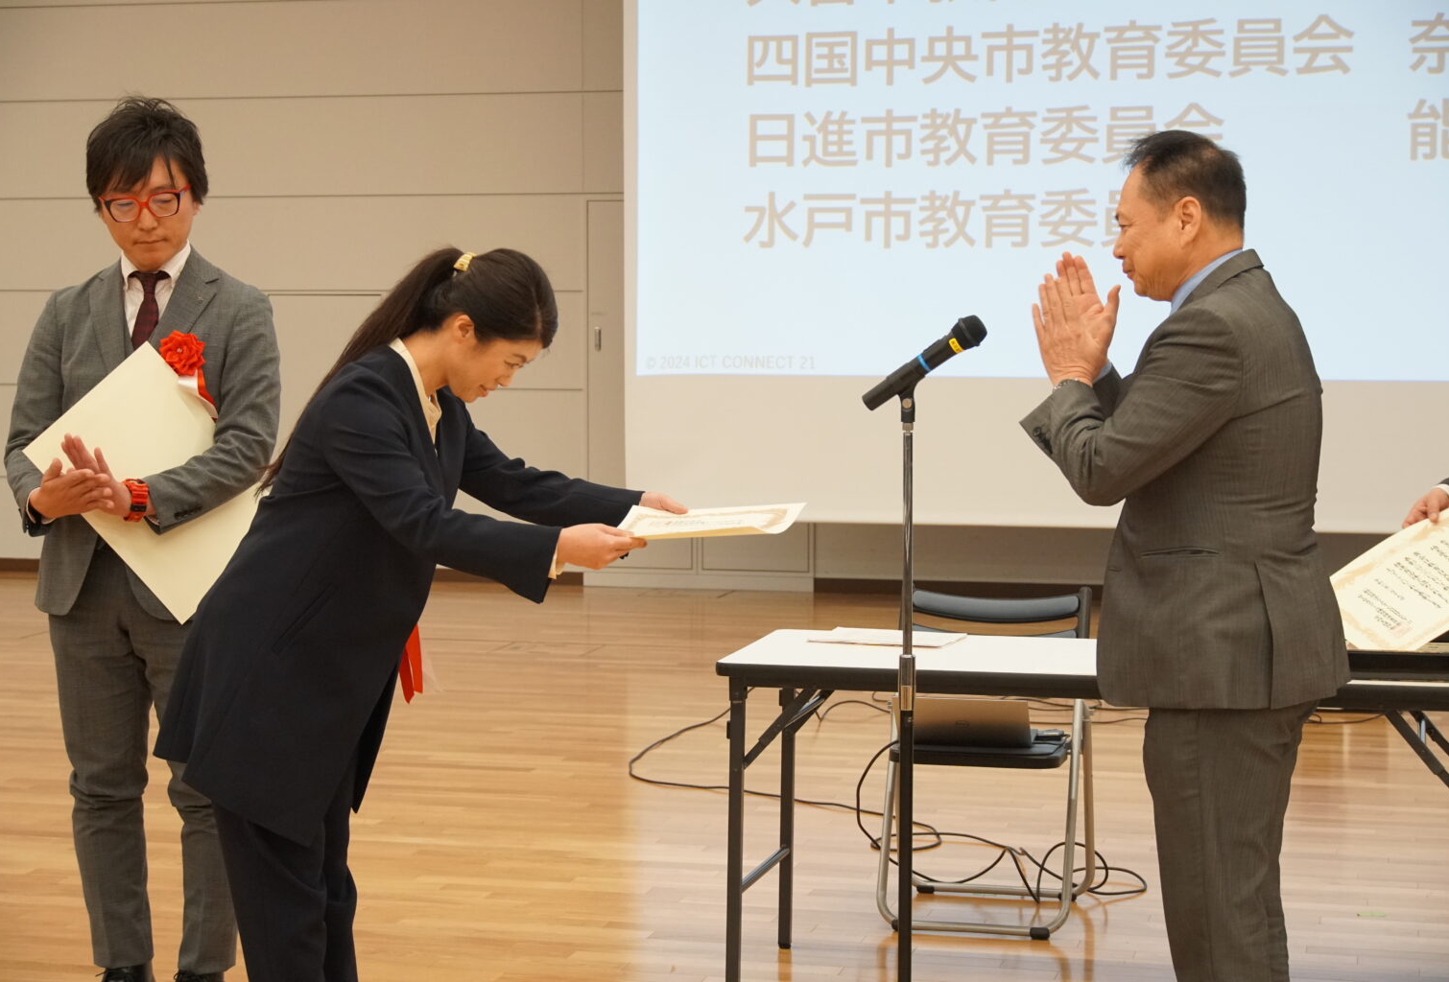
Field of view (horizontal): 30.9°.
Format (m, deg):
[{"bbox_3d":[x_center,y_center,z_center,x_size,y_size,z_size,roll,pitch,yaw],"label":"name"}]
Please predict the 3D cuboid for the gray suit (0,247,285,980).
[{"bbox_3d":[-1.145,0.238,5.120,0.530,1.410,0.370,0,4,2],"label":"gray suit"}]

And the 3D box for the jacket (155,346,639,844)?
[{"bbox_3d":[-0.565,0.190,4.500,0.700,0.860,0.480,13,7,11],"label":"jacket"}]

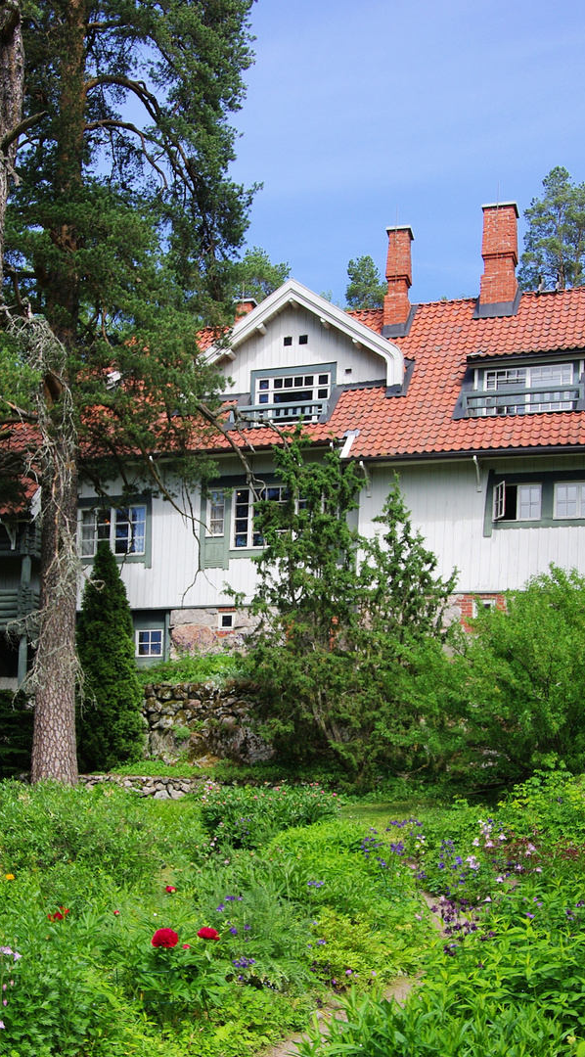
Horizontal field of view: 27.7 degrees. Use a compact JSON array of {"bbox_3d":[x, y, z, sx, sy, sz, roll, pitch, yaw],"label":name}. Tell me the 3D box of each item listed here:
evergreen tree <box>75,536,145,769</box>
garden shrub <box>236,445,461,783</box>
[{"bbox_3d":[-3.753,2.627,24.300,1.400,4.582,1.400,1,-8,0],"label":"evergreen tree"},{"bbox_3d":[1.067,1.647,22.800,4.200,6.235,3.600,1,-8,0],"label":"garden shrub"}]

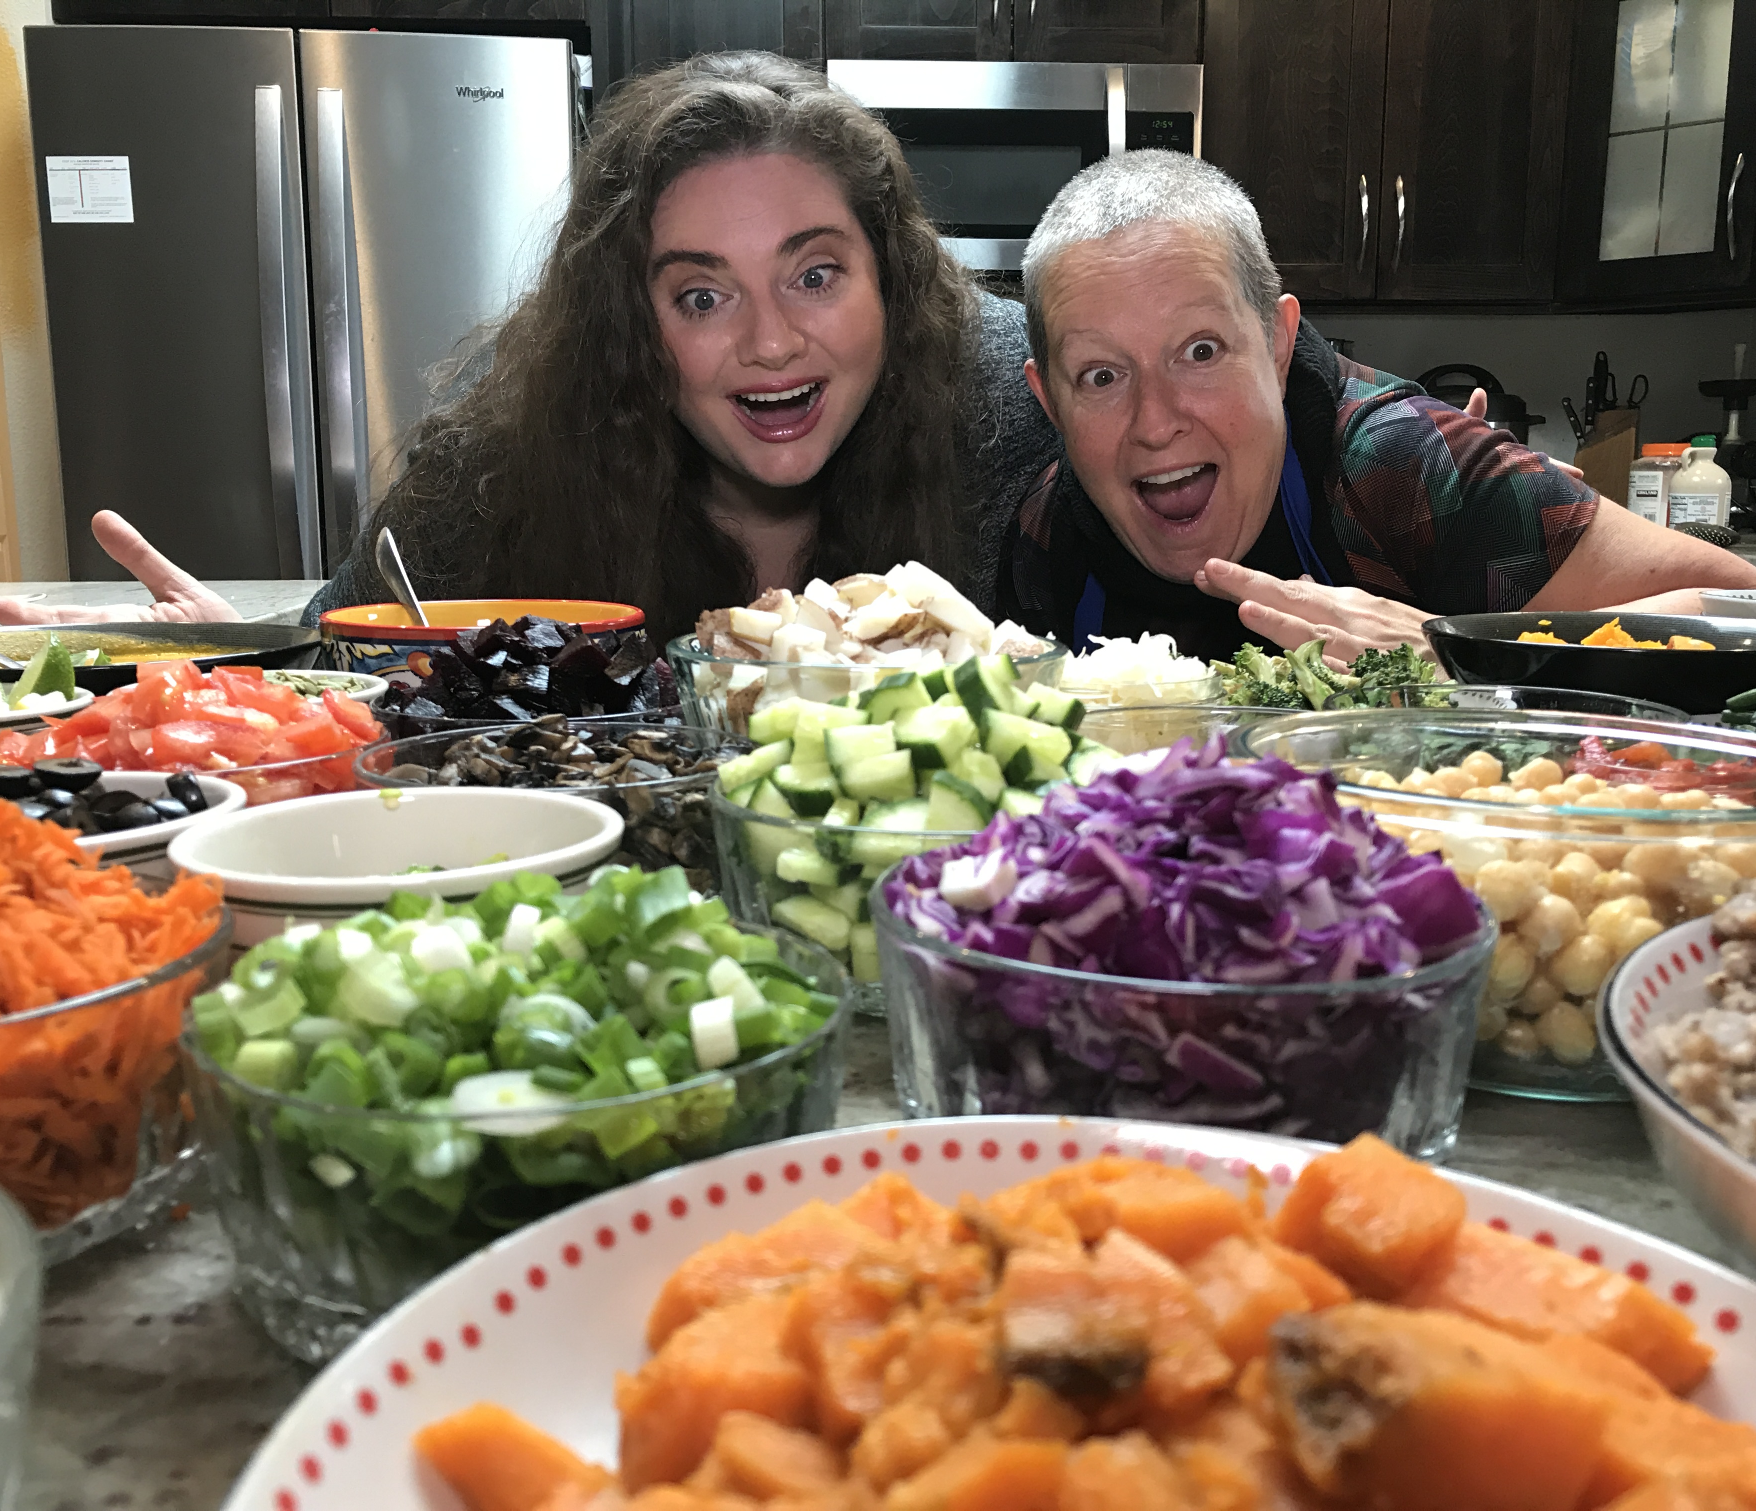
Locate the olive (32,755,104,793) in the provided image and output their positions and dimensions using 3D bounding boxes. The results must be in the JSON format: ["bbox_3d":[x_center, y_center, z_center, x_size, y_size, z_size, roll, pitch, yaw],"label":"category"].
[{"bbox_3d":[-0.228,0.005,0.458,0.018,0.010,0.018,0,10,0],"label":"olive"}]

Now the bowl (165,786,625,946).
[{"bbox_3d":[-0.115,0.044,0.400,0.107,0.052,0.107,0,10,0],"label":"bowl"}]

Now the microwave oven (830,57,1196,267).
[{"bbox_3d":[0.265,-1.219,3.494,0.759,0.408,0.400,-1,10,-4],"label":"microwave oven"}]

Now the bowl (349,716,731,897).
[{"bbox_3d":[-0.099,0.024,0.509,0.124,0.050,0.124,0,10,0],"label":"bowl"}]

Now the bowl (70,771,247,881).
[{"bbox_3d":[-0.222,0.040,0.431,0.107,0.052,0.107,0,10,0],"label":"bowl"}]

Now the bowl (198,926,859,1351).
[{"bbox_3d":[-0.063,0.066,0.299,0.117,0.048,0.117,0,10,0],"label":"bowl"}]

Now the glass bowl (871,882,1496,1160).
[{"bbox_3d":[0.062,0.053,0.348,0.128,0.048,0.128,0,10,0],"label":"glass bowl"}]

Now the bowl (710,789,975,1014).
[{"bbox_3d":[0.011,0.033,0.457,0.116,0.050,0.116,0,10,0],"label":"bowl"}]

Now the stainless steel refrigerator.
[{"bbox_3d":[-1.010,-0.429,3.306,0.908,1.770,0.860,-1,10,-4],"label":"stainless steel refrigerator"}]

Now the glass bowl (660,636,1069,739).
[{"bbox_3d":[-0.004,-0.008,0.632,0.155,0.071,0.155,0,10,0],"label":"glass bowl"}]

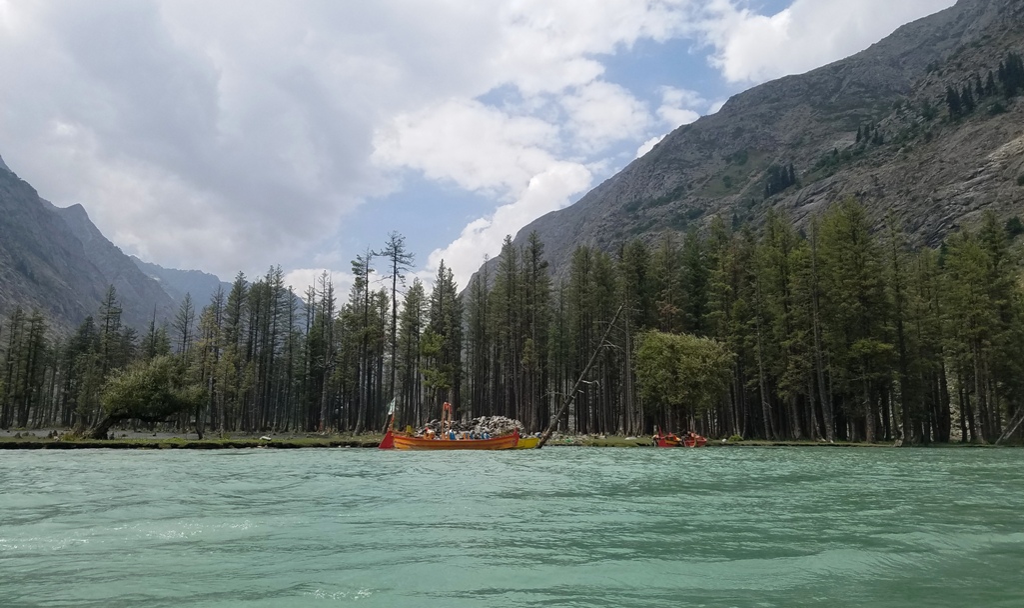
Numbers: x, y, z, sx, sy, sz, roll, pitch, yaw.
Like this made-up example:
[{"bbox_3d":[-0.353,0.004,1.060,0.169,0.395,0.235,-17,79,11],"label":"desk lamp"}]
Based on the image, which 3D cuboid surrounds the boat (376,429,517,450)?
[{"bbox_3d":[-3.504,7.659,43.500,7.900,1.220,1.650,1,-9,-5],"label":"boat"}]

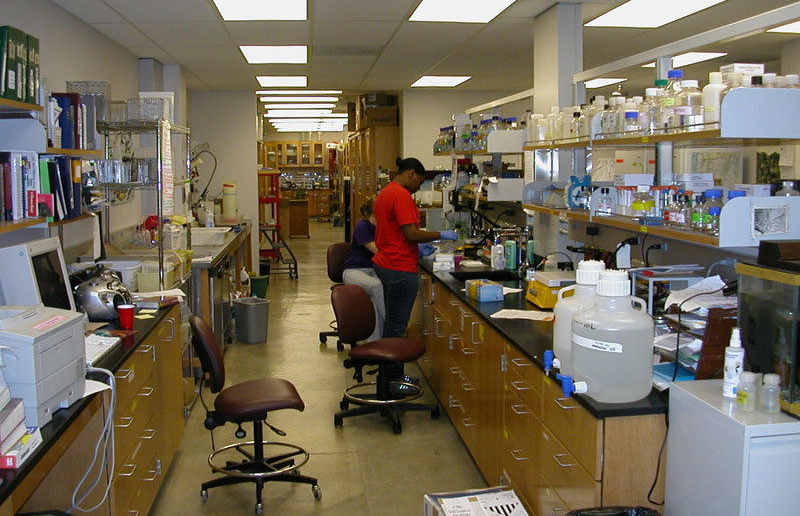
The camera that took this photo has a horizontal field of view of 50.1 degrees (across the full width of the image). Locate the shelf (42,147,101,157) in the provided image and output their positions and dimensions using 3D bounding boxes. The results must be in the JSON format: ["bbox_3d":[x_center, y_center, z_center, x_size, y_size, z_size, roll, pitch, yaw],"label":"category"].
[{"bbox_3d":[-1.731,-0.513,4.192,0.300,0.030,1.040,-1,6,-6],"label":"shelf"}]

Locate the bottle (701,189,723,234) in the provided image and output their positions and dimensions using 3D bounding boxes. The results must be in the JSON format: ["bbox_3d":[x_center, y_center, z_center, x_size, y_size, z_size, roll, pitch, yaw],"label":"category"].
[{"bbox_3d":[1.034,-0.160,2.837,0.072,0.143,0.072,-1,6,-6],"label":"bottle"}]

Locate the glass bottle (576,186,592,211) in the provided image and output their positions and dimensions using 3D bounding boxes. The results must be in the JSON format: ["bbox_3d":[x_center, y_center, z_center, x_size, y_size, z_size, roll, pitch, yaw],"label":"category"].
[{"bbox_3d":[0.914,-0.294,4.209,0.077,0.116,0.077,-1,6,-6],"label":"glass bottle"}]

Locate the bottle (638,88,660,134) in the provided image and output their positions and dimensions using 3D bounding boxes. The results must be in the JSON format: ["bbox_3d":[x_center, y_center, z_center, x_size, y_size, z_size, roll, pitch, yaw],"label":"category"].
[{"bbox_3d":[0.984,-0.575,3.360,0.084,0.181,0.084,-1,6,-6],"label":"bottle"}]

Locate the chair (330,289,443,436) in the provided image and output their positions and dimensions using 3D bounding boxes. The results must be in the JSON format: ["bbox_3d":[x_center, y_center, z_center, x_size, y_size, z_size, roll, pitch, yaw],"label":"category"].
[{"bbox_3d":[-0.108,0.602,5.373,0.680,0.855,0.660,3,7,30],"label":"chair"}]

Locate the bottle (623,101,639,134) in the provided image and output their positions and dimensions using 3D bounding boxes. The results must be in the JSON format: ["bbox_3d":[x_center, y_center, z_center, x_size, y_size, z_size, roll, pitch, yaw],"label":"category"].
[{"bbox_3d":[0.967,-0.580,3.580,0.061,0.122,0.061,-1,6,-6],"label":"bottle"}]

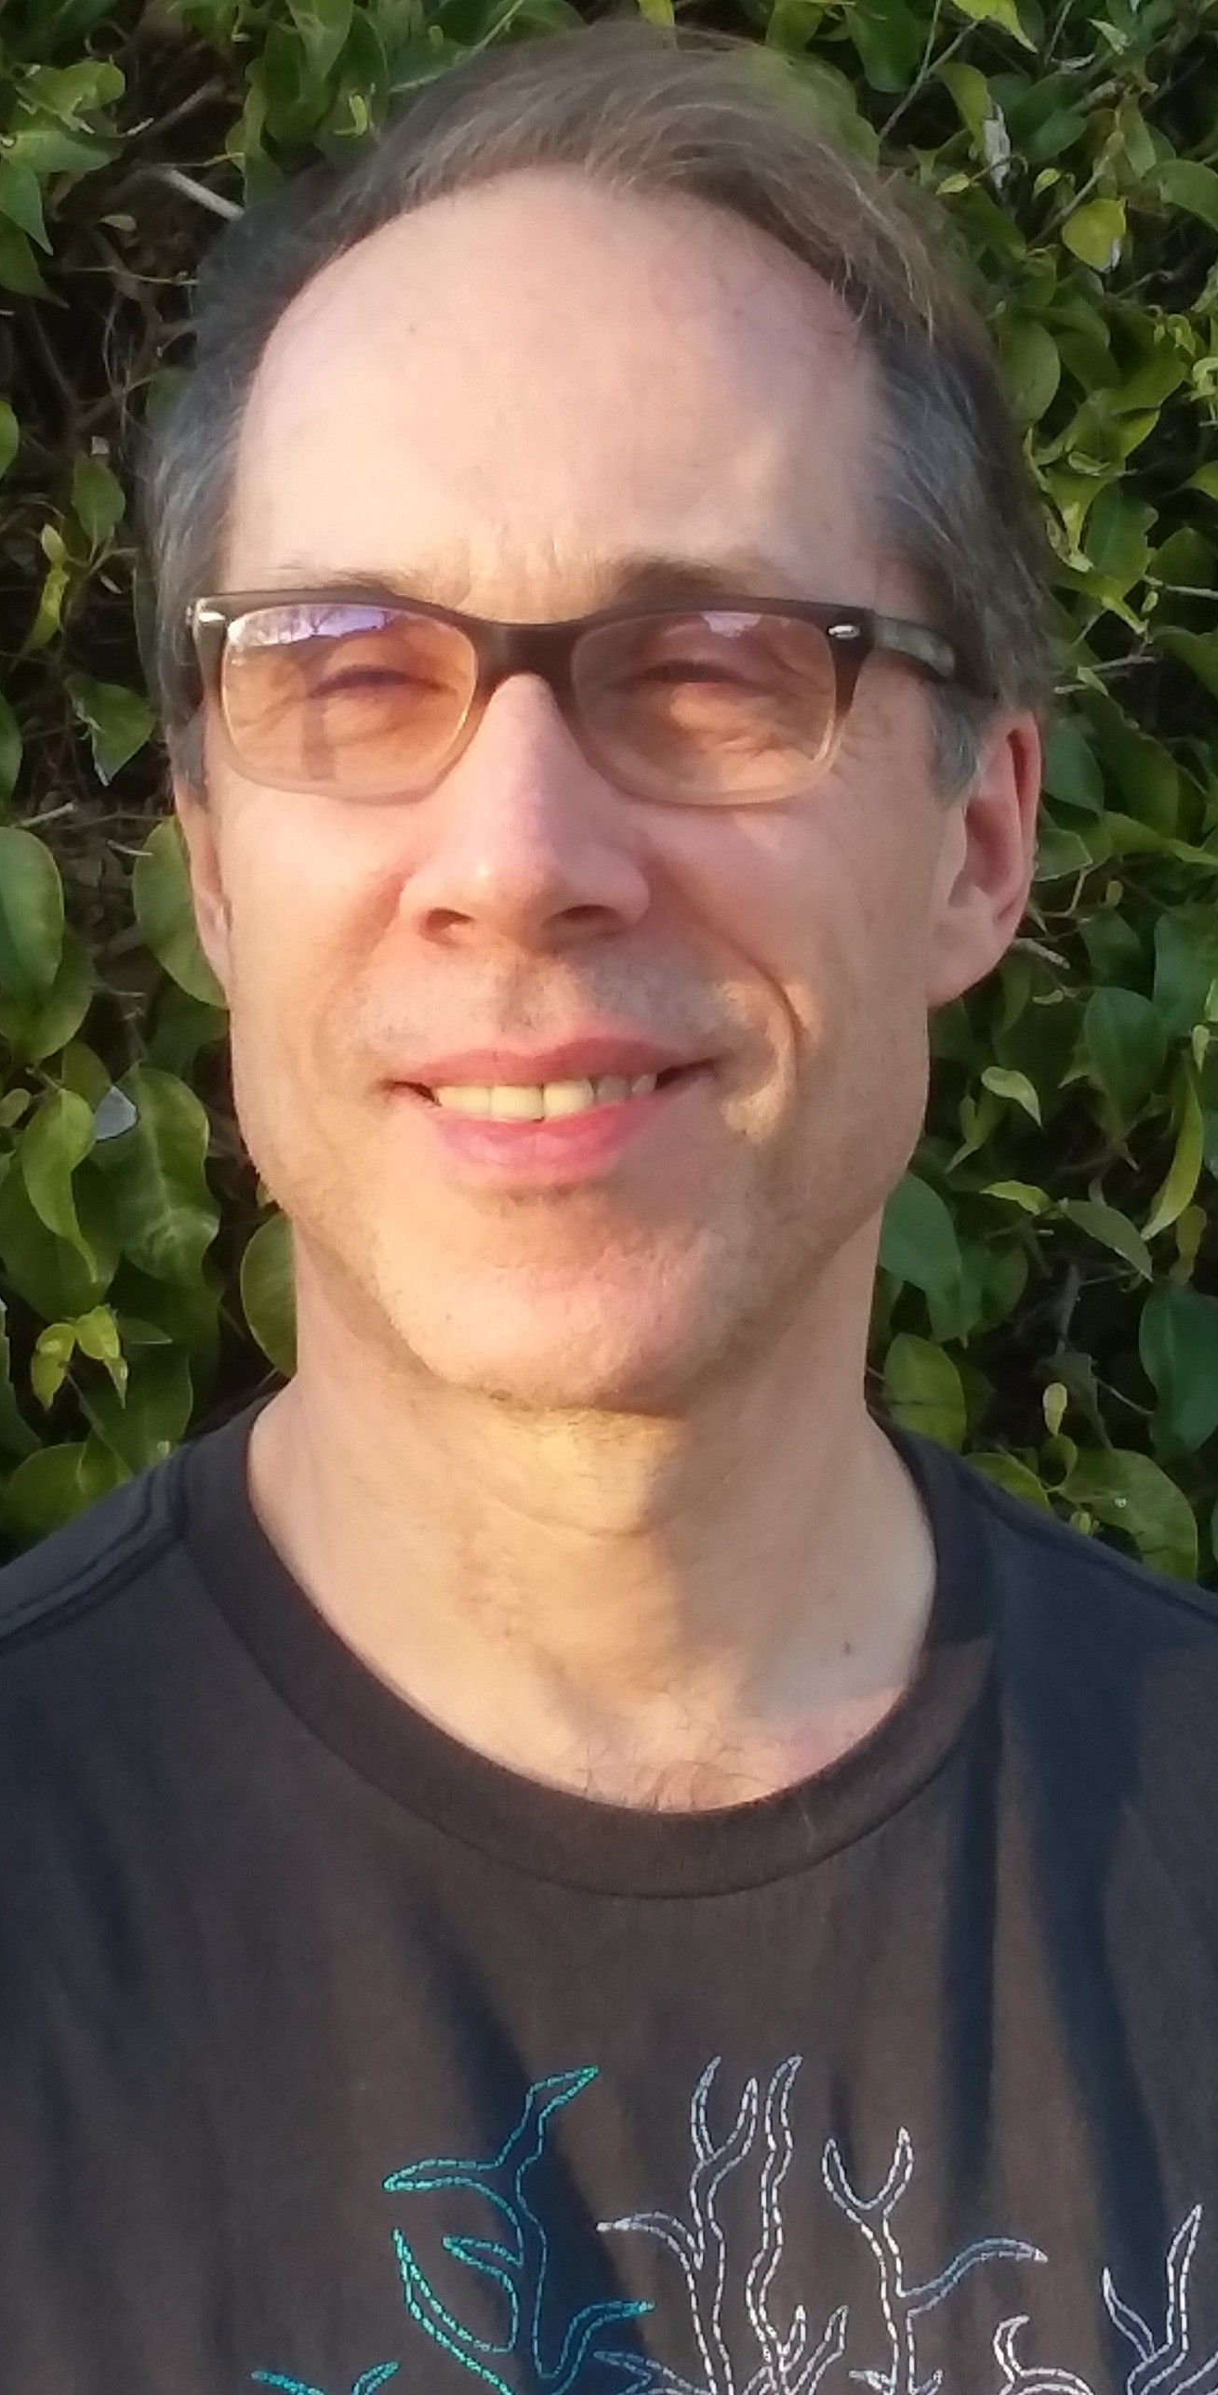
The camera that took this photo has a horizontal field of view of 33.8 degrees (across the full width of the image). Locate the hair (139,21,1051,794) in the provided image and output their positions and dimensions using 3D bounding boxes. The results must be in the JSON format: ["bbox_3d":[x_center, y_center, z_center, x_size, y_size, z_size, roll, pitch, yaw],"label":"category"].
[{"bbox_3d":[-0.001,-0.168,0.470,0.195,0.200,0.200,1,0,12],"label":"hair"}]

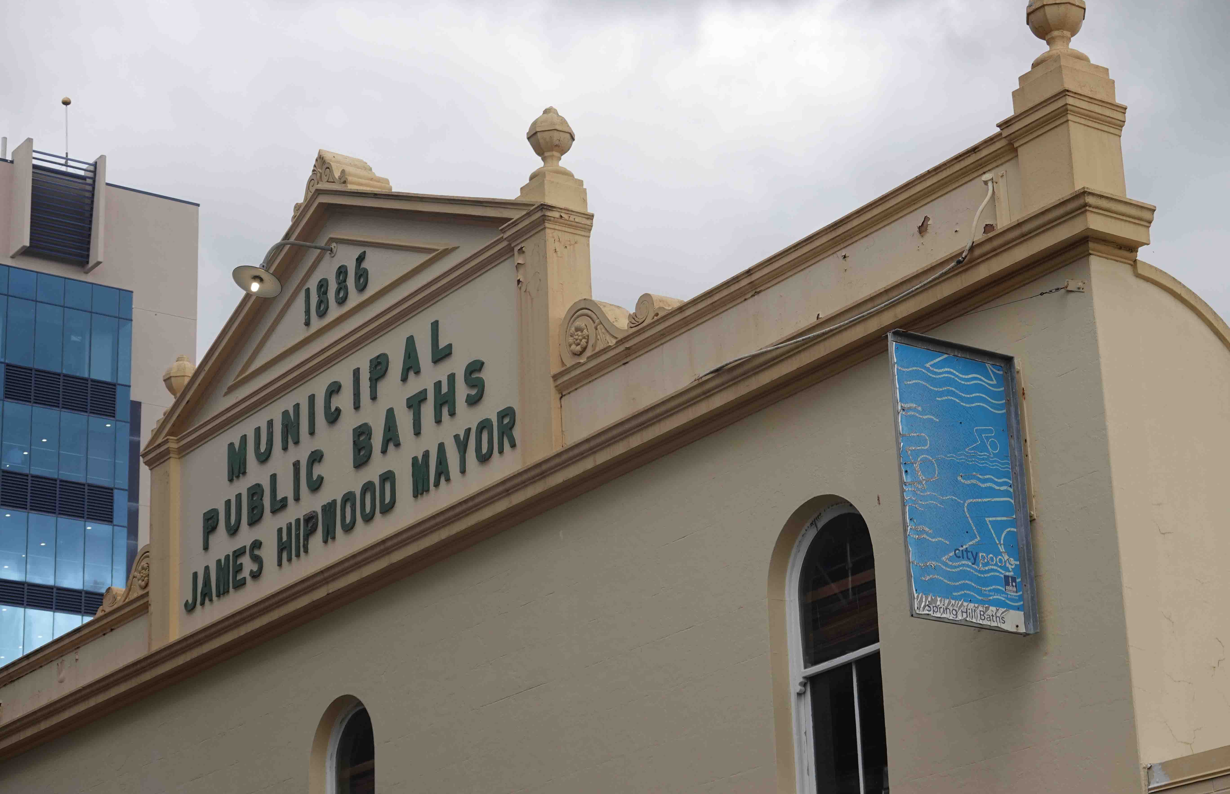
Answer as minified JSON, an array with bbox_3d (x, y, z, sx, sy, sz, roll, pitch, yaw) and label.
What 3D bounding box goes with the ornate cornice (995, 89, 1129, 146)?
[{"bbox_3d":[2.445,-1.429,14.710,0.456,0.204,0.541,11,-23,-33],"label":"ornate cornice"}]

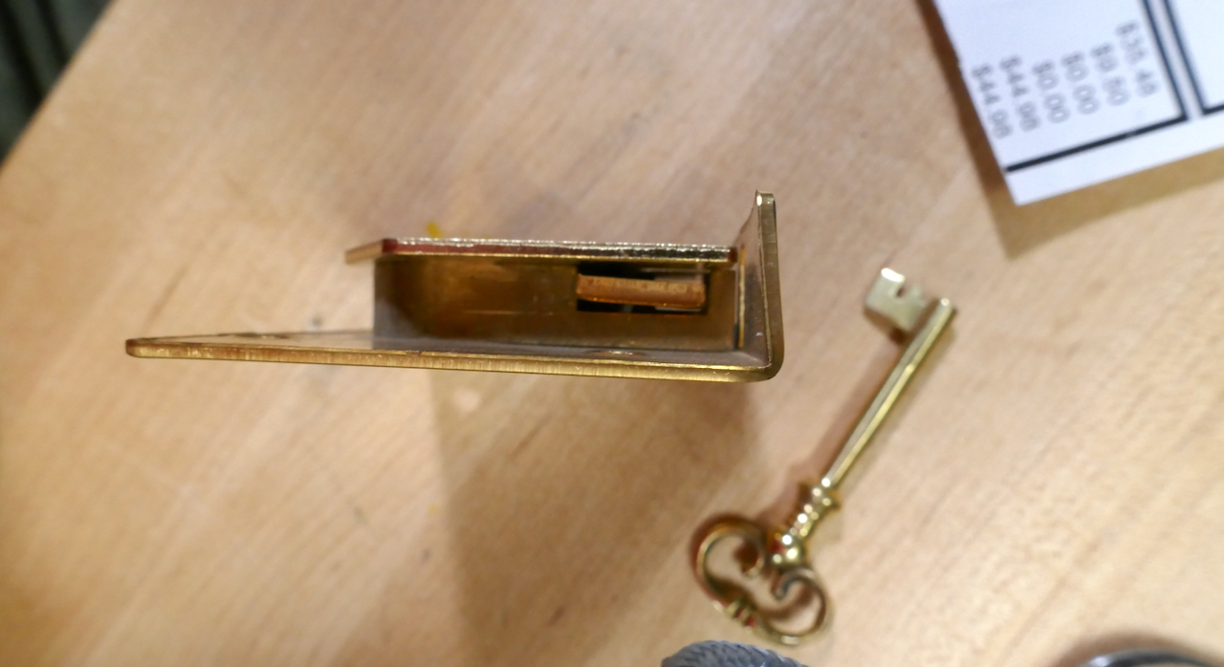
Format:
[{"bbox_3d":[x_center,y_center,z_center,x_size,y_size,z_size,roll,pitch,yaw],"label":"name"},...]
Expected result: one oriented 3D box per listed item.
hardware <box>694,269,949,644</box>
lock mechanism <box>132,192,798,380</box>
[{"bbox_3d":[0.033,0.019,0.126,0.023,0.006,0.057,32,94,5],"label":"hardware"},{"bbox_3d":[-0.009,-0.005,0.098,0.051,0.068,0.014,2,91,6],"label":"lock mechanism"}]

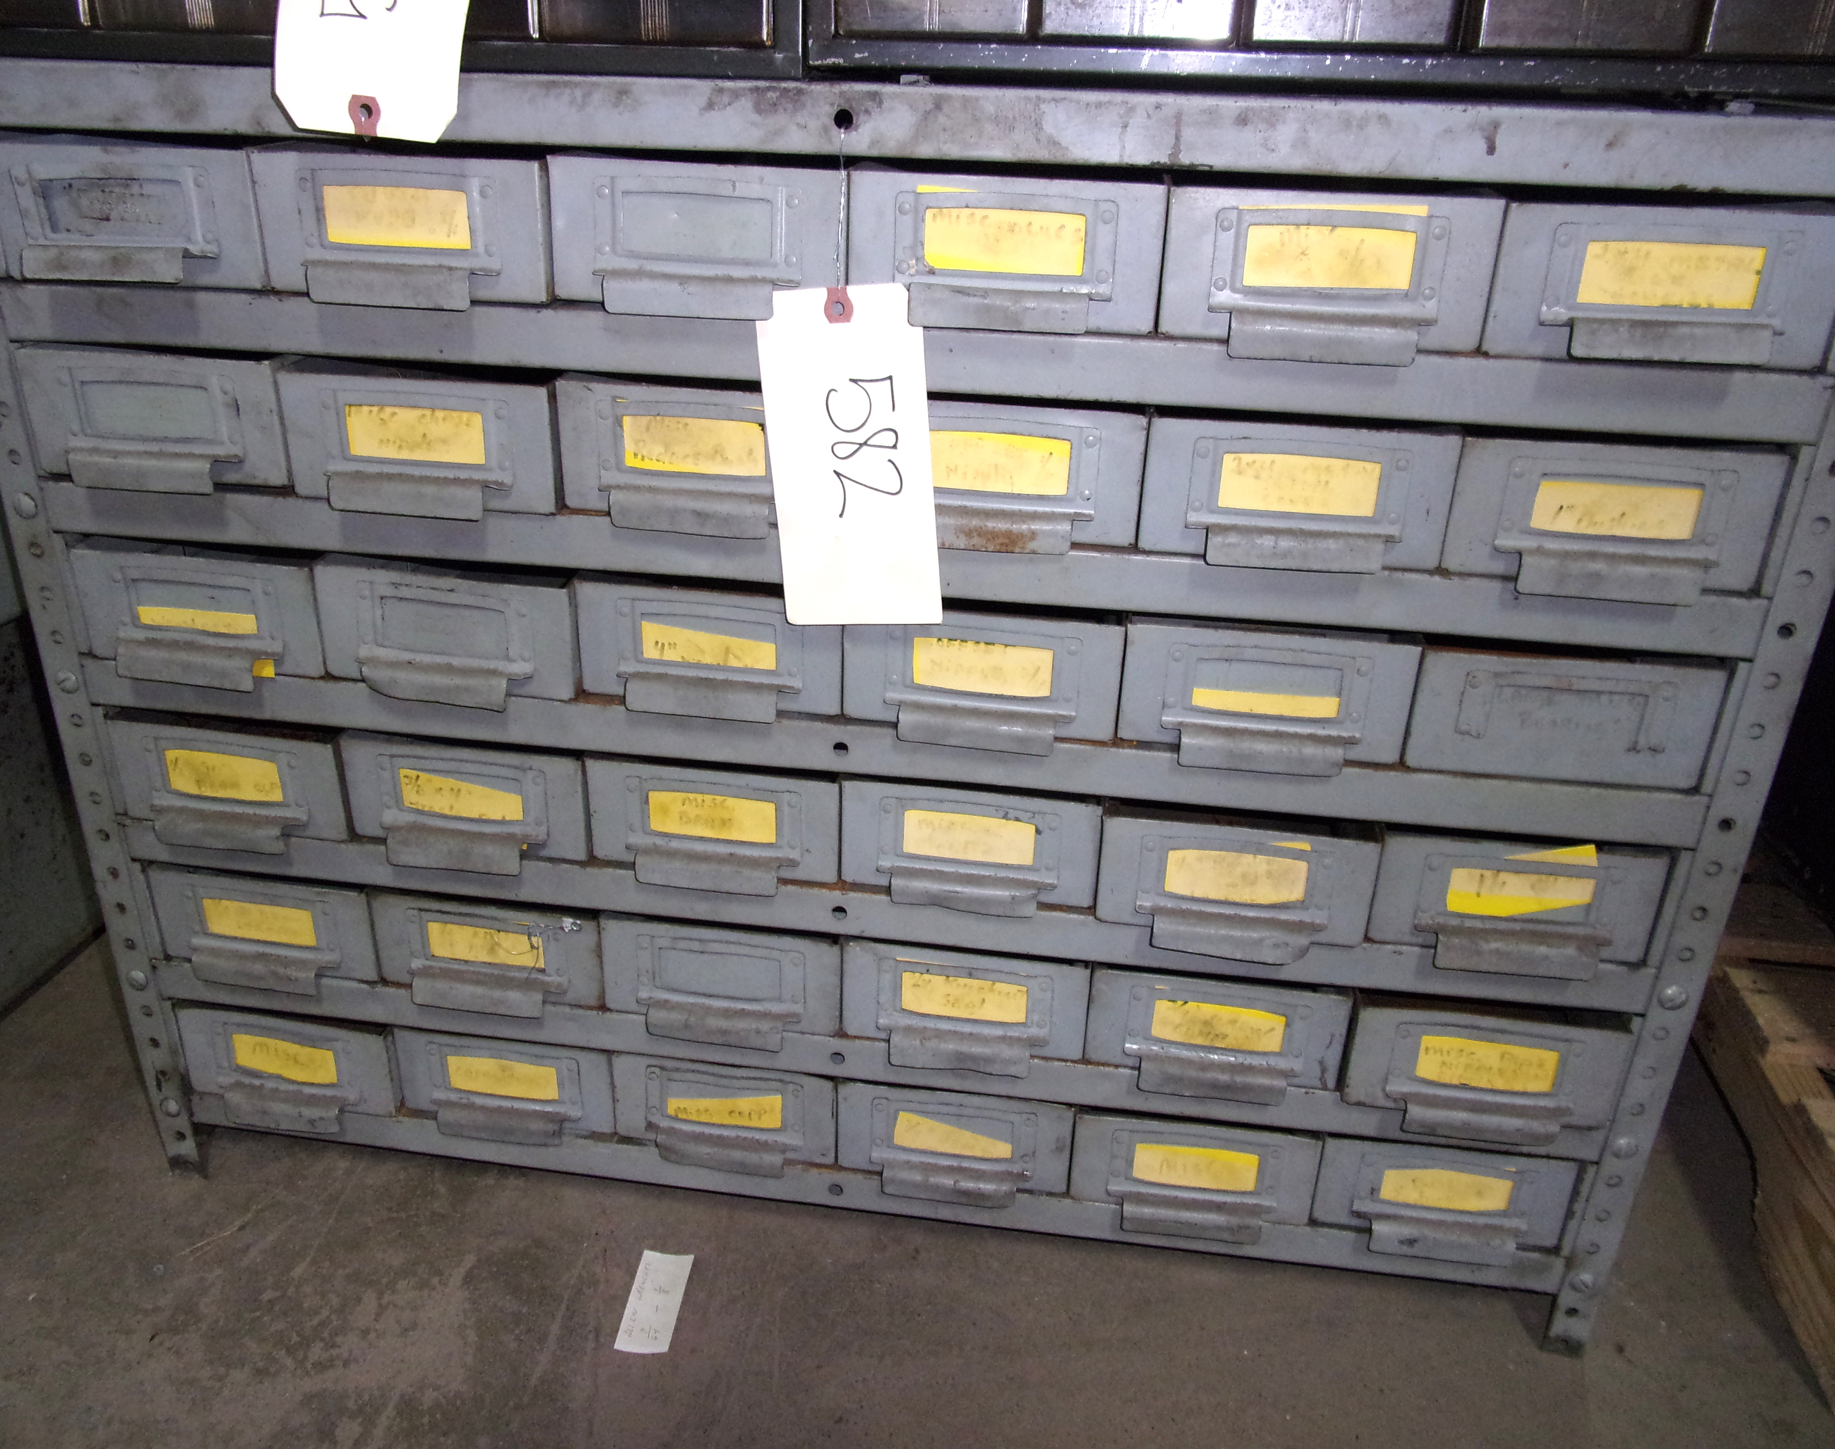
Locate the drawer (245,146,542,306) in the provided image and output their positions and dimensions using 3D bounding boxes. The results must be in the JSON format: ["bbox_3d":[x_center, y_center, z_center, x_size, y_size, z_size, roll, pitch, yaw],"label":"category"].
[{"bbox_3d":[-0.230,-0.287,0.756,0.142,0.067,0.279,5,24,6],"label":"drawer"}]

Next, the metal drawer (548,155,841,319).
[{"bbox_3d":[-0.085,-0.275,0.734,0.140,0.065,0.290,5,24,6],"label":"metal drawer"}]

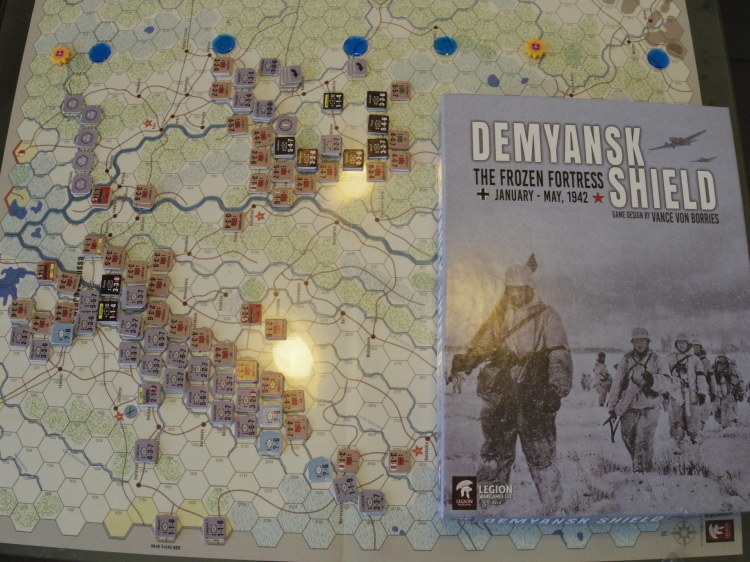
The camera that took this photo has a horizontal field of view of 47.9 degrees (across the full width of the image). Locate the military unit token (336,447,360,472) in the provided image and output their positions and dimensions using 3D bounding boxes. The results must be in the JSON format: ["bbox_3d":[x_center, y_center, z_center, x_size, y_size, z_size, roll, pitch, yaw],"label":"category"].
[{"bbox_3d":[-0.018,0.122,0.570,0.015,0.003,0.015,1,73,0],"label":"military unit token"}]

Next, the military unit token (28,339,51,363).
[{"bbox_3d":[-0.237,0.050,0.597,0.016,0.004,0.016,1,73,1],"label":"military unit token"}]

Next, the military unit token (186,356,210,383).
[{"bbox_3d":[-0.123,0.062,0.591,0.016,0.003,0.016,1,73,1],"label":"military unit token"}]

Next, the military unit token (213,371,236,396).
[{"bbox_3d":[-0.104,0.072,0.587,0.016,0.004,0.016,1,73,1],"label":"military unit token"}]

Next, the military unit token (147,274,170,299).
[{"bbox_3d":[-0.154,0.004,0.606,0.016,0.003,0.015,1,73,0],"label":"military unit token"}]

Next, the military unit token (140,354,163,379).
[{"bbox_3d":[-0.156,0.060,0.591,0.015,0.004,0.015,1,73,1],"label":"military unit token"}]

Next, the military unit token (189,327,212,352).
[{"bbox_3d":[-0.122,0.042,0.592,0.015,0.003,0.015,1,73,1],"label":"military unit token"}]

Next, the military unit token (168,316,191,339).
[{"bbox_3d":[-0.139,0.034,0.600,0.016,0.004,0.016,3,73,1],"label":"military unit token"}]

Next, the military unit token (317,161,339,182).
[{"bbox_3d":[-0.037,-0.084,0.648,0.015,0.003,0.015,1,73,2],"label":"military unit token"}]

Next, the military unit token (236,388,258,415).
[{"bbox_3d":[-0.089,0.083,0.584,0.016,0.004,0.016,1,73,1],"label":"military unit token"}]

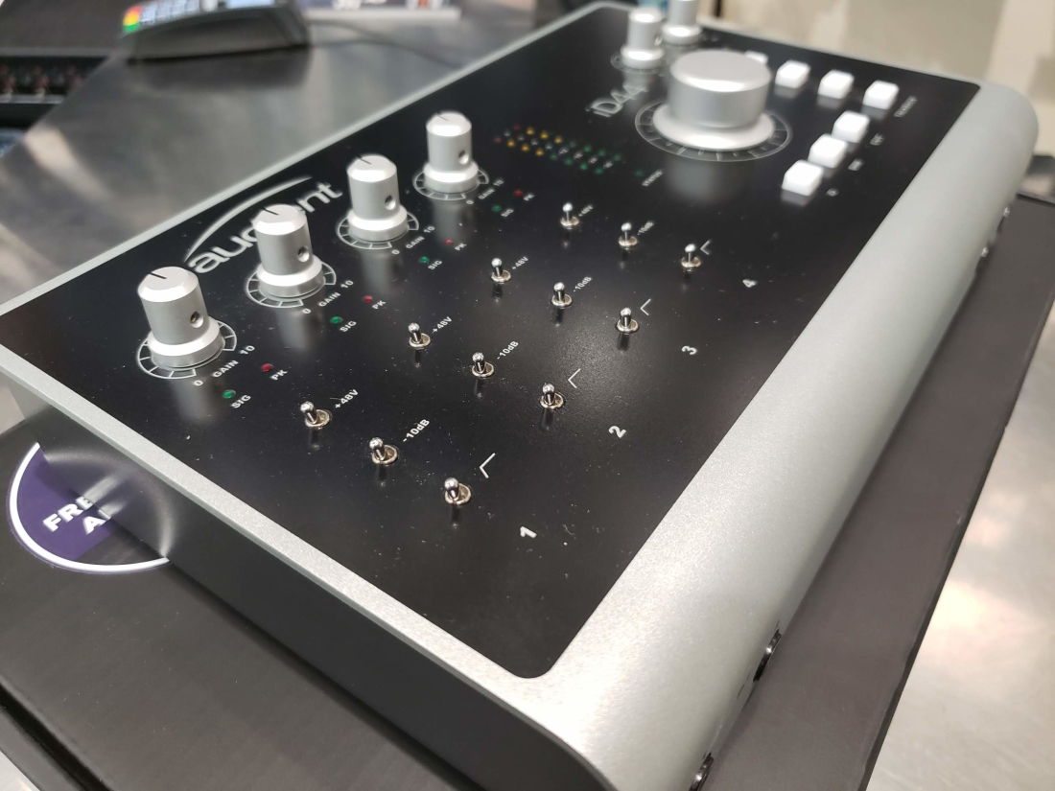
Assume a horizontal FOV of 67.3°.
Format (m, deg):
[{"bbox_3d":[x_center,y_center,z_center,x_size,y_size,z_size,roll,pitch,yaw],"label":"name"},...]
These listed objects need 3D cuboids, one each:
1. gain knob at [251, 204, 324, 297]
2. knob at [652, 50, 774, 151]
[{"bbox_3d":[-0.055,-0.033,0.180,0.015,0.017,0.015,-1,43,1],"label":"gain knob"},{"bbox_3d":[0.057,-0.090,0.240,0.037,0.018,0.037,-1,43,1],"label":"knob"}]

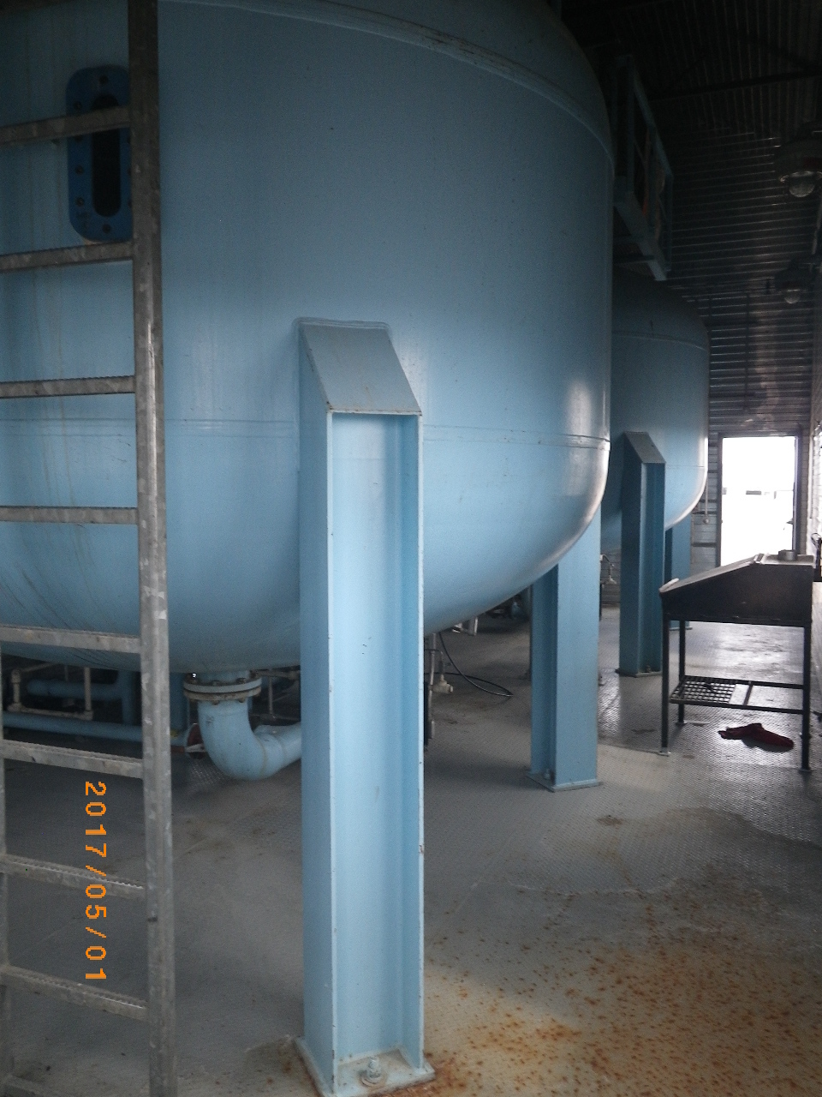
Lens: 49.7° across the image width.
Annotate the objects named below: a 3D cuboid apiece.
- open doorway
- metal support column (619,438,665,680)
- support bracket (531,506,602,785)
[{"bbox_3d":[4.260,-0.290,10.911,0.857,2.132,0.146,2,4,22],"label":"open doorway"},{"bbox_3d":[1.929,0.036,7.373,0.277,1.994,0.277,-2,4,-23],"label":"metal support column"},{"bbox_3d":[0.814,0.233,4.668,0.277,1.994,0.277,-2,4,-23],"label":"support bracket"}]

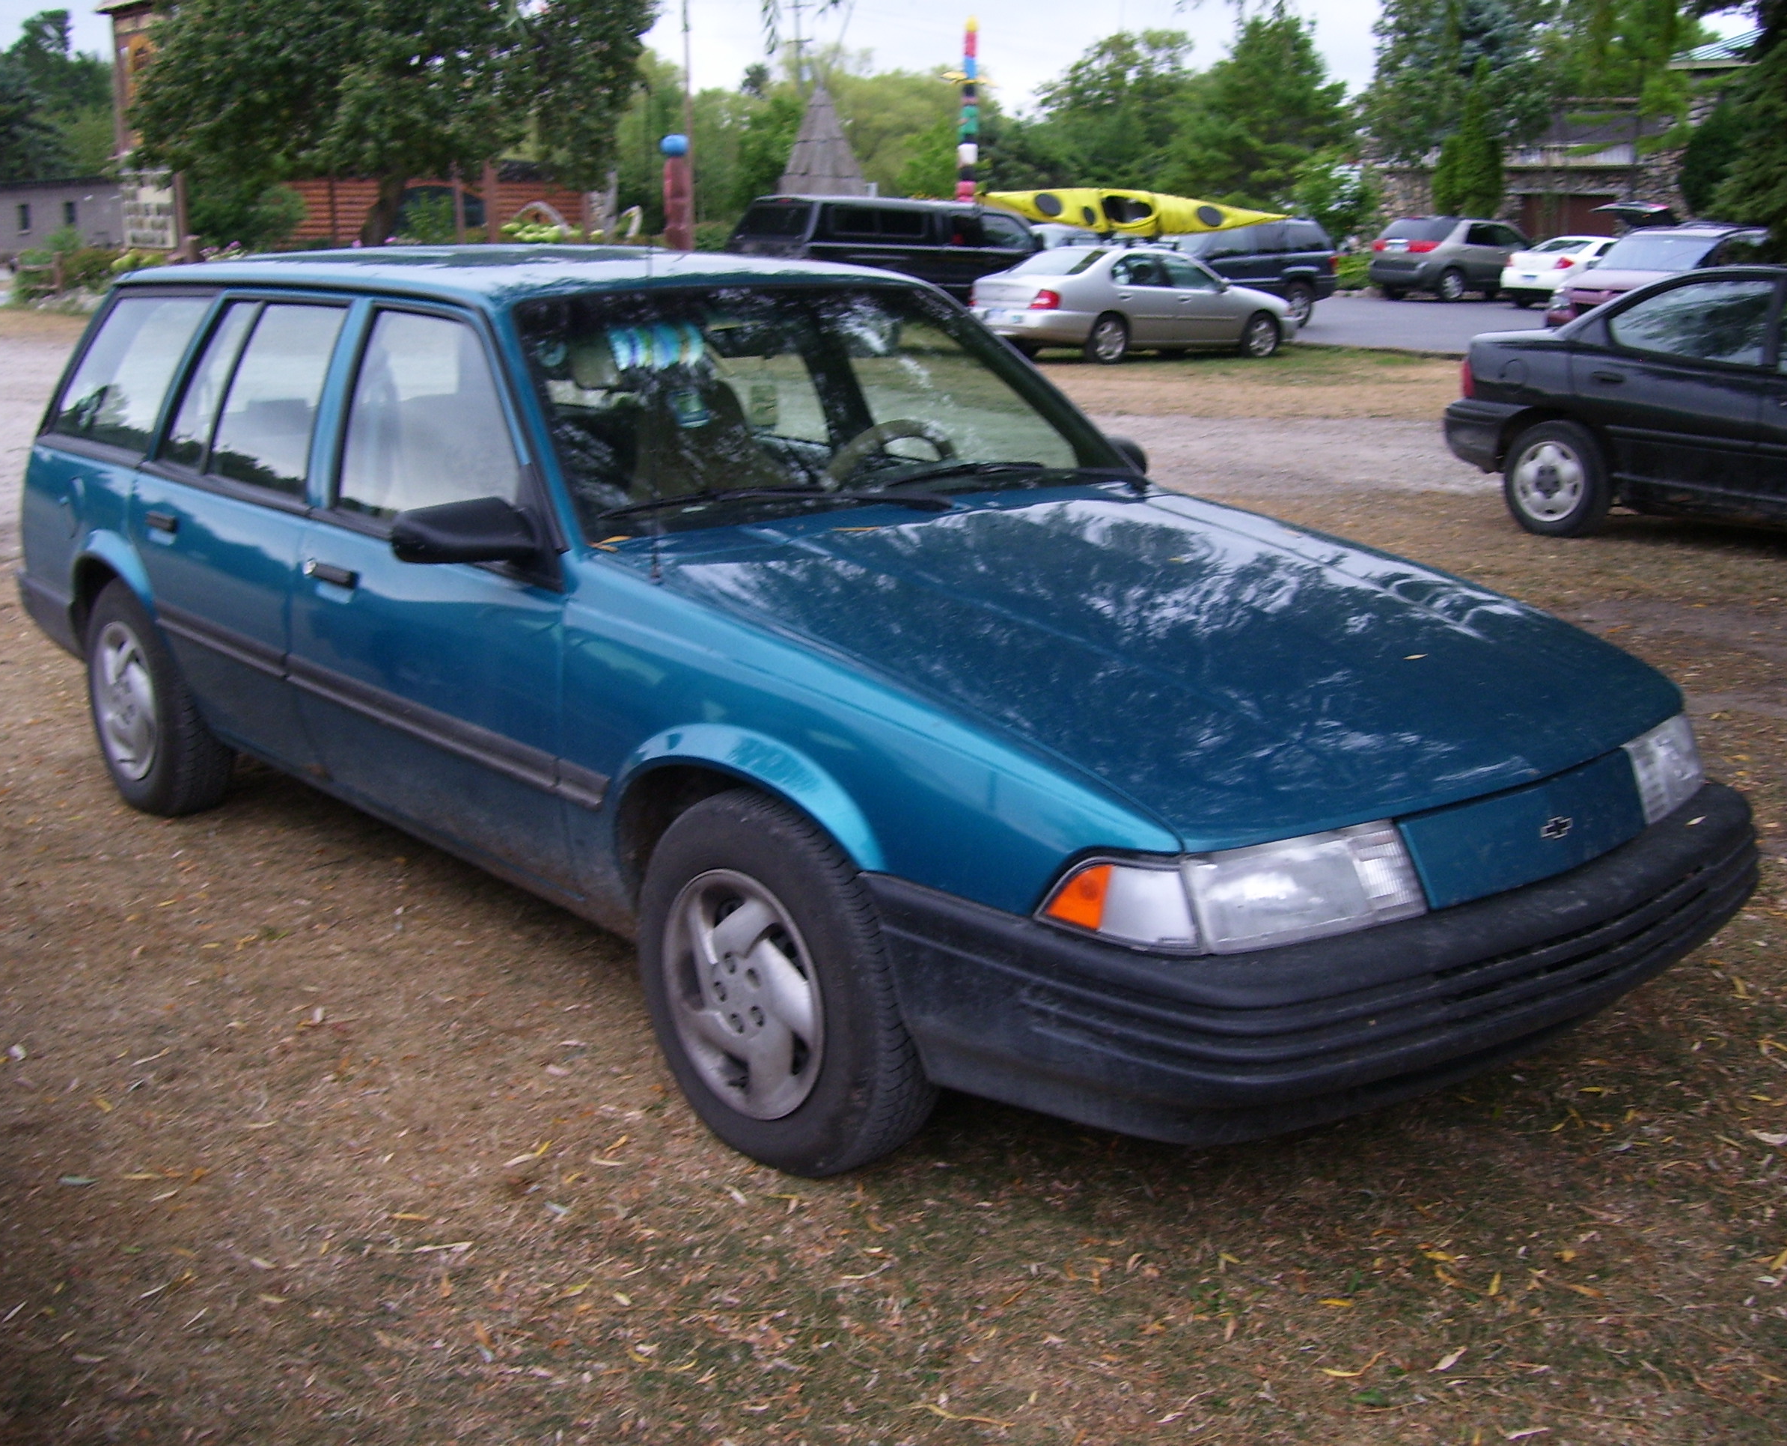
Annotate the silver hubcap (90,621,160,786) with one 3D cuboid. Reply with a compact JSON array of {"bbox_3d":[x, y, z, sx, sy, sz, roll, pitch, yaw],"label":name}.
[{"bbox_3d":[-1.897,-0.054,5.116,0.060,0.400,0.400,-12,18,-39],"label":"silver hubcap"}]

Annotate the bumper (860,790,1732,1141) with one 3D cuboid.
[{"bbox_3d":[0.807,0.281,3.173,1.660,0.300,0.680,-12,18,-39],"label":"bumper"}]

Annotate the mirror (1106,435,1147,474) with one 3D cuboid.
[{"bbox_3d":[0.540,-0.605,4.636,0.190,0.120,0.150,-12,18,-39],"label":"mirror"}]

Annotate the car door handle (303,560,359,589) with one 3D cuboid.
[{"bbox_3d":[-1.061,-0.284,3.881,0.035,0.038,0.165,-12,18,-38],"label":"car door handle"}]

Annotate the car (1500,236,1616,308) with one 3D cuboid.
[{"bbox_3d":[14.546,-9.259,42.300,4.750,1.450,1.790,-8,16,-30],"label":"car"}]

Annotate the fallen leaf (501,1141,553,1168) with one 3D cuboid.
[{"bbox_3d":[-0.592,0.692,3.339,0.030,0.012,0.110,9,17,32],"label":"fallen leaf"}]

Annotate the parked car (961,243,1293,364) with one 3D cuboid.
[{"bbox_3d":[3.231,-5.435,26.672,4.655,1.420,1.755,-9,16,-35],"label":"parked car"}]

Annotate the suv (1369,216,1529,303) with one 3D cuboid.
[{"bbox_3d":[12.761,-10.265,45.491,4.740,1.750,1.870,-9,16,-31],"label":"suv"}]

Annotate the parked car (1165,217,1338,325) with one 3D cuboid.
[{"bbox_3d":[4.841,-6.930,31.877,4.500,1.680,1.790,-12,18,-39],"label":"parked car"}]

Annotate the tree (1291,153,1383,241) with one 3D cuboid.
[{"bbox_3d":[10.940,-12.394,51.000,2.400,3.300,2.300,3,14,11],"label":"tree"}]

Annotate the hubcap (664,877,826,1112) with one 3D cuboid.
[{"bbox_3d":[-0.224,0.420,3.219,0.060,0.400,0.400,-12,19,-41],"label":"hubcap"}]

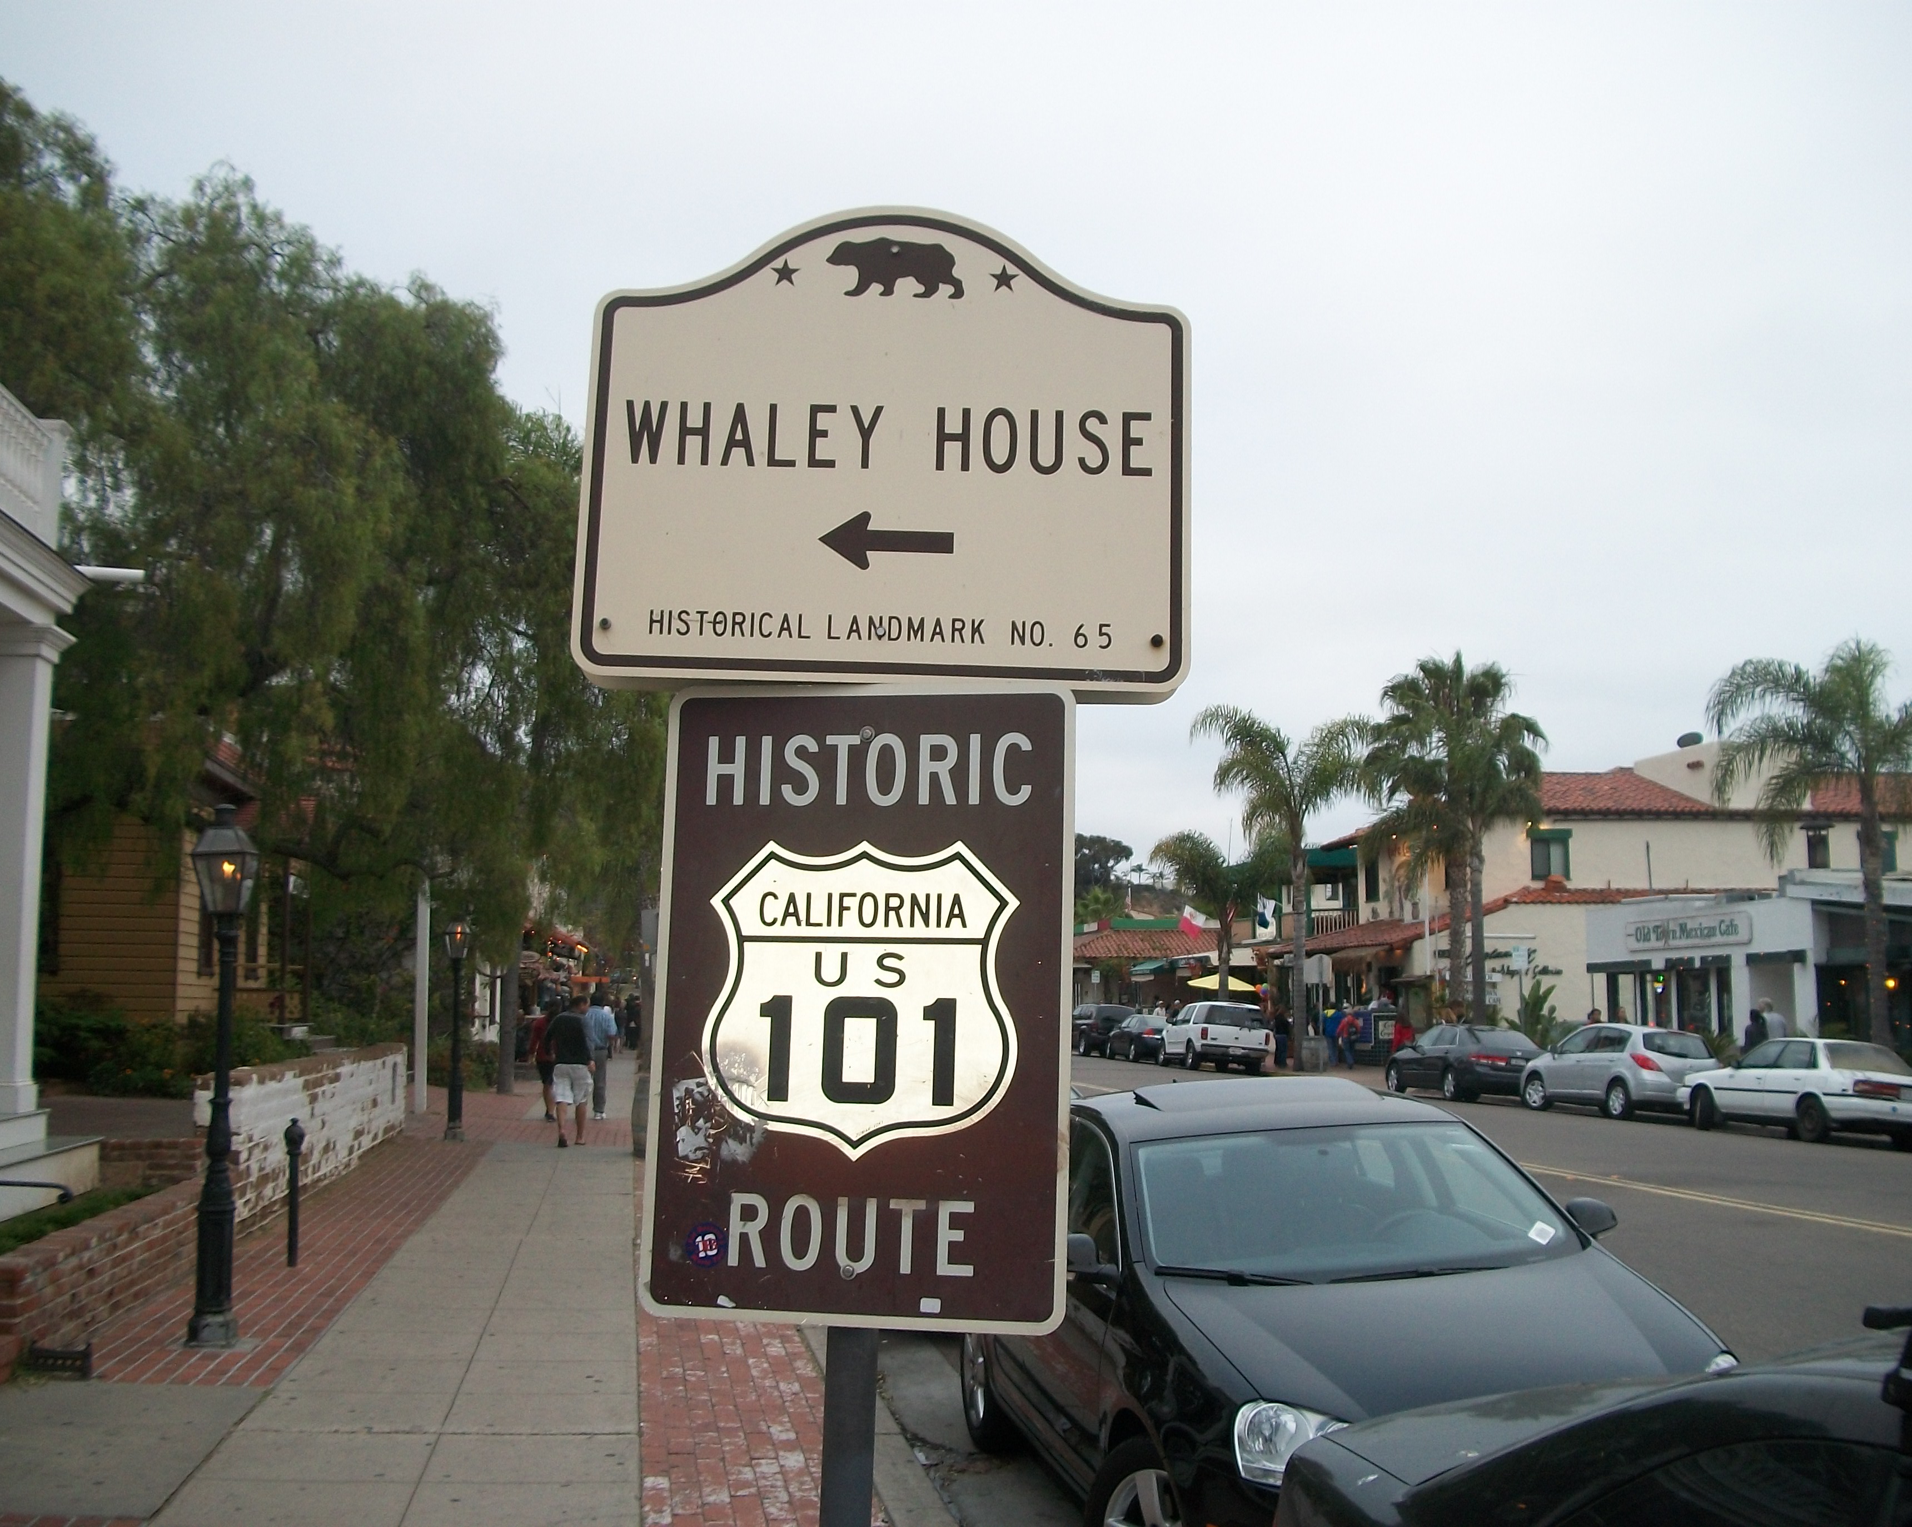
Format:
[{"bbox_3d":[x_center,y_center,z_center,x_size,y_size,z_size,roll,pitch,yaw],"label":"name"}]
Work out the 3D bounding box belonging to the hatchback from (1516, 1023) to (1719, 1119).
[{"bbox_3d":[11.200,5.170,31.950,1.700,1.530,4.280,1,-7,-10],"label":"hatchback"}]

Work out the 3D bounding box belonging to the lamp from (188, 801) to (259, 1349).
[{"bbox_3d":[-3.774,1.575,9.718,0.330,2.737,0.330,1,-7,-10],"label":"lamp"}]

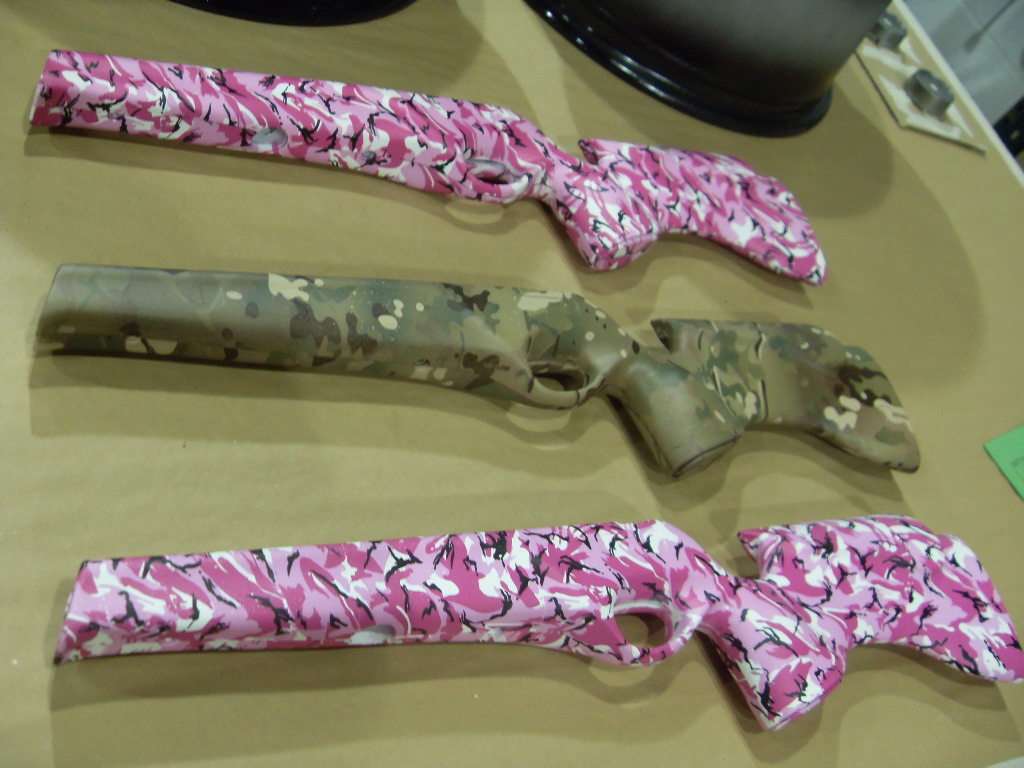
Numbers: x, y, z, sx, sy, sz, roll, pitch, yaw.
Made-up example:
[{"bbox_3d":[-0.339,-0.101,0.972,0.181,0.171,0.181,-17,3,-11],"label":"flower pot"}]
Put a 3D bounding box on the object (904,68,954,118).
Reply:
[{"bbox_3d":[0.586,-0.408,1.453,0.069,0.024,0.069,17,49,-21],"label":"object"}]

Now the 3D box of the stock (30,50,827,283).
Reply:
[{"bbox_3d":[0.000,-0.169,0.872,0.743,0.055,0.163,0,58,-33],"label":"stock"}]

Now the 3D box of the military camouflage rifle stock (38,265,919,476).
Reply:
[{"bbox_3d":[0.050,0.001,0.775,0.743,0.055,0.163,2,56,-32],"label":"military camouflage rifle stock"}]

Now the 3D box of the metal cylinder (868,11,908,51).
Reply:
[{"bbox_3d":[0.541,-0.519,1.508,0.069,0.024,0.069,17,49,-21],"label":"metal cylinder"}]

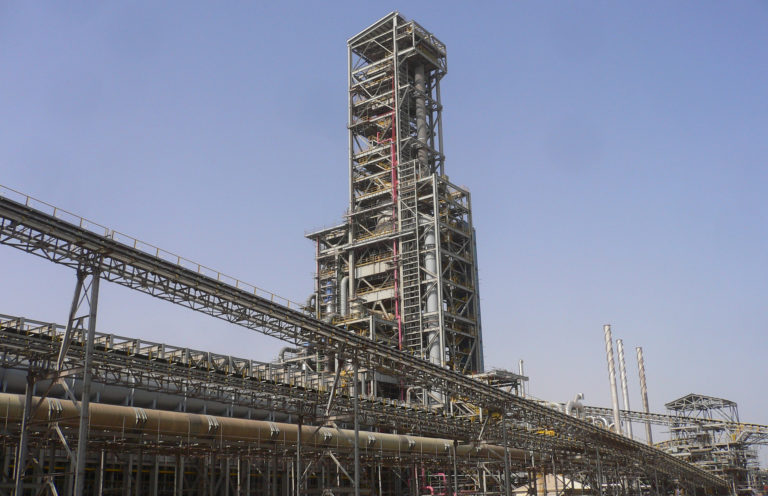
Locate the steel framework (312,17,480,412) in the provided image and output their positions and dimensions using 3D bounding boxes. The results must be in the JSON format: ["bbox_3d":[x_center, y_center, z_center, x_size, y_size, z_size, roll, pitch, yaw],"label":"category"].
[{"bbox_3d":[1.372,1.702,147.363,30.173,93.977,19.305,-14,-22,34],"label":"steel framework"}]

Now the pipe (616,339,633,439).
[{"bbox_3d":[70.921,50.032,224.561,1.650,47.600,1.650,-14,-22,34],"label":"pipe"}]

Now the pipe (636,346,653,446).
[{"bbox_3d":[81.093,54.097,237.575,1.650,47.600,1.650,-14,-22,34],"label":"pipe"}]

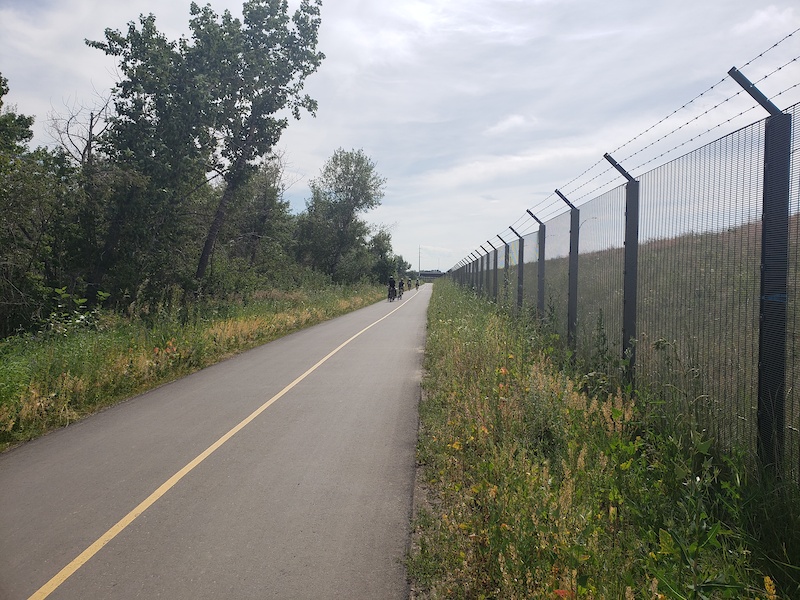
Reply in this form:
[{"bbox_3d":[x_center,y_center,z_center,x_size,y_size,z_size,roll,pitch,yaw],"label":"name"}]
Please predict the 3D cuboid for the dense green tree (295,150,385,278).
[{"bbox_3d":[-4.160,-5.700,42.000,6.300,9.800,6.000,0,2,0],"label":"dense green tree"}]

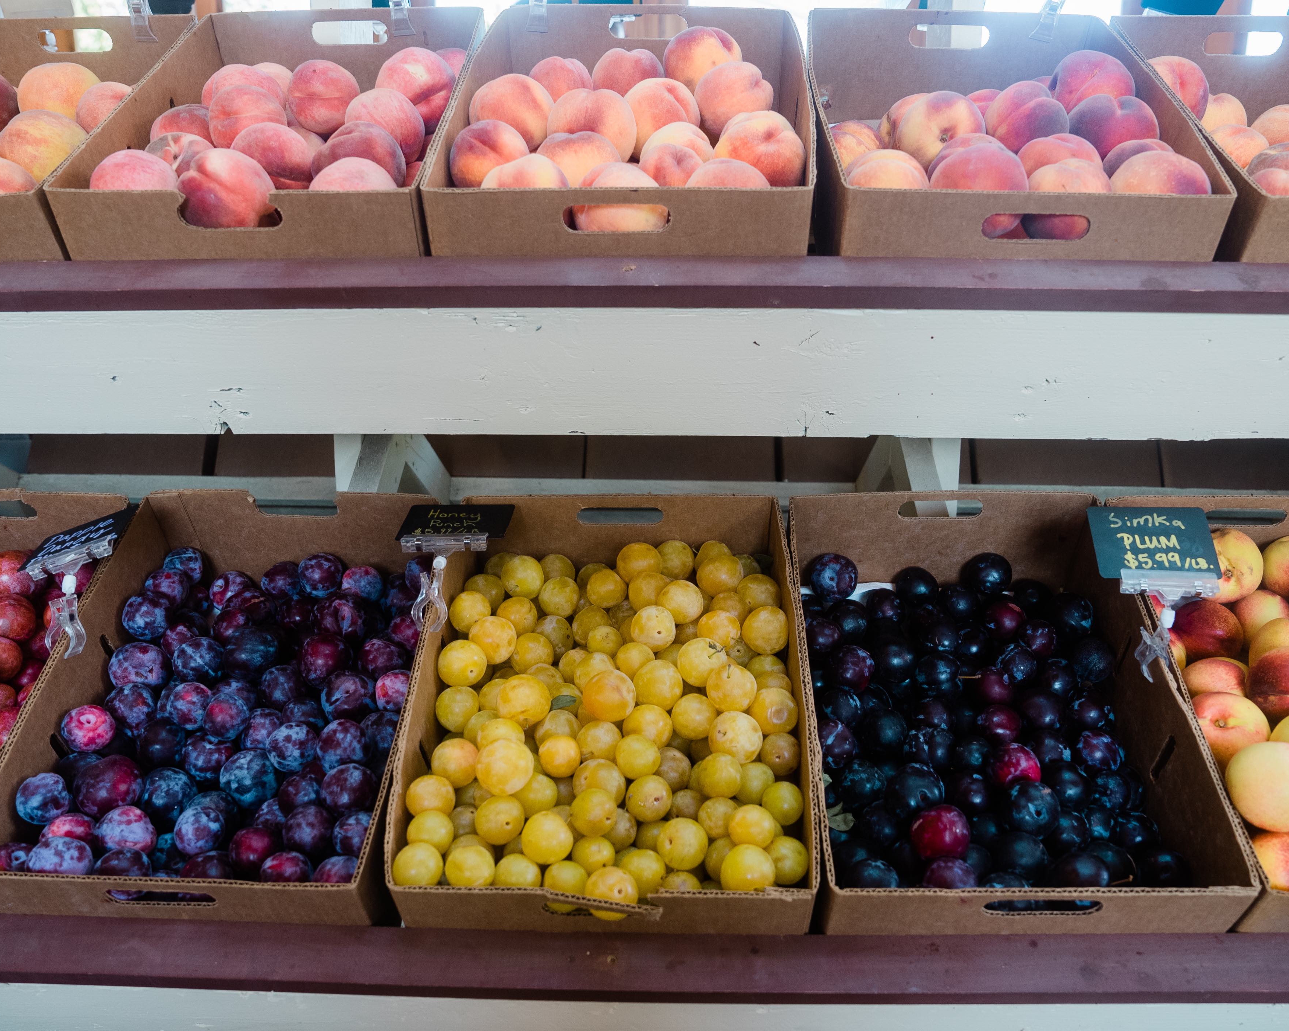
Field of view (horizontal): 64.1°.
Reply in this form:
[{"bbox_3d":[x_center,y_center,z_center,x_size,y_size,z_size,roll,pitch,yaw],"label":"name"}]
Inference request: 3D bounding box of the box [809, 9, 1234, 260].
[{"bbox_3d":[0.322,-0.351,0.997,0.304,0.126,0.405,2,44,3],"label":"box"}]

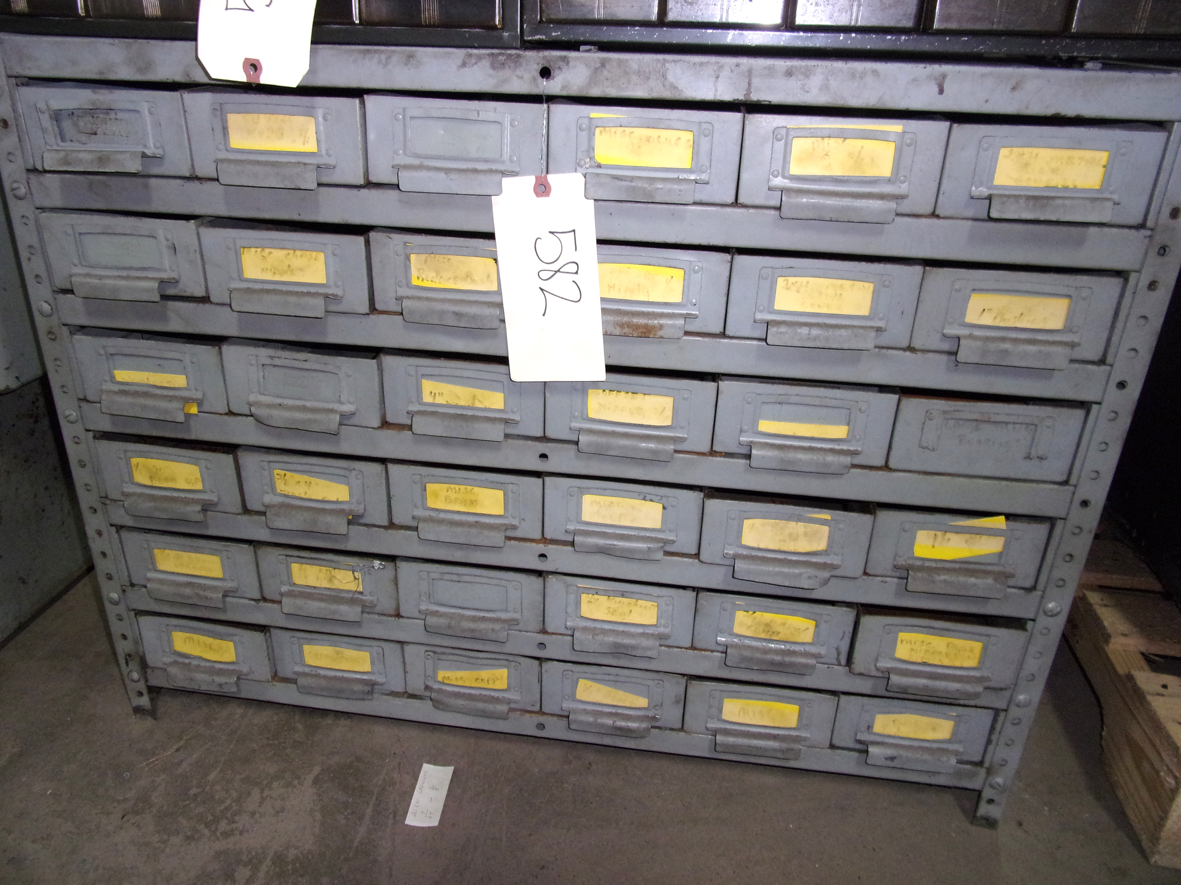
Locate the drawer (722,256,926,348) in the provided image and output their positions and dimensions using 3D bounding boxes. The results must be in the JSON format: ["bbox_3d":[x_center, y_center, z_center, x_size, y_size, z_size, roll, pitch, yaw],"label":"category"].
[{"bbox_3d":[0.196,-0.158,0.747,0.142,0.067,0.279,5,24,6],"label":"drawer"}]

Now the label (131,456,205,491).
[{"bbox_3d":[-0.399,0.030,0.771,0.069,0.026,0.004,5,24,6],"label":"label"}]

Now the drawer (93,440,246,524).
[{"bbox_3d":[-0.383,-0.016,0.892,0.140,0.065,0.290,5,24,6],"label":"drawer"}]

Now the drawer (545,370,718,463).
[{"bbox_3d":[0.054,-0.088,0.831,0.143,0.067,0.338,5,24,6],"label":"drawer"}]

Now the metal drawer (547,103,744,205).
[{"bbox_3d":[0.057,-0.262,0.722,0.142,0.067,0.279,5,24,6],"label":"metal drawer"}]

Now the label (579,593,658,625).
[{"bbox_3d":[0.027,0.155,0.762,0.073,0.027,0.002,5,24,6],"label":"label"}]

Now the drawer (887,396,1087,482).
[{"bbox_3d":[0.334,-0.057,0.780,0.141,0.064,0.275,5,24,6],"label":"drawer"}]

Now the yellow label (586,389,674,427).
[{"bbox_3d":[0.033,-0.028,0.683,0.071,0.025,0.002,5,24,6],"label":"yellow label"}]

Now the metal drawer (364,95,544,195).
[{"bbox_3d":[-0.085,-0.275,0.734,0.140,0.065,0.290,5,24,6],"label":"metal drawer"}]

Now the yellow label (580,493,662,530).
[{"bbox_3d":[0.028,0.062,0.732,0.073,0.026,0.002,5,24,6],"label":"yellow label"}]

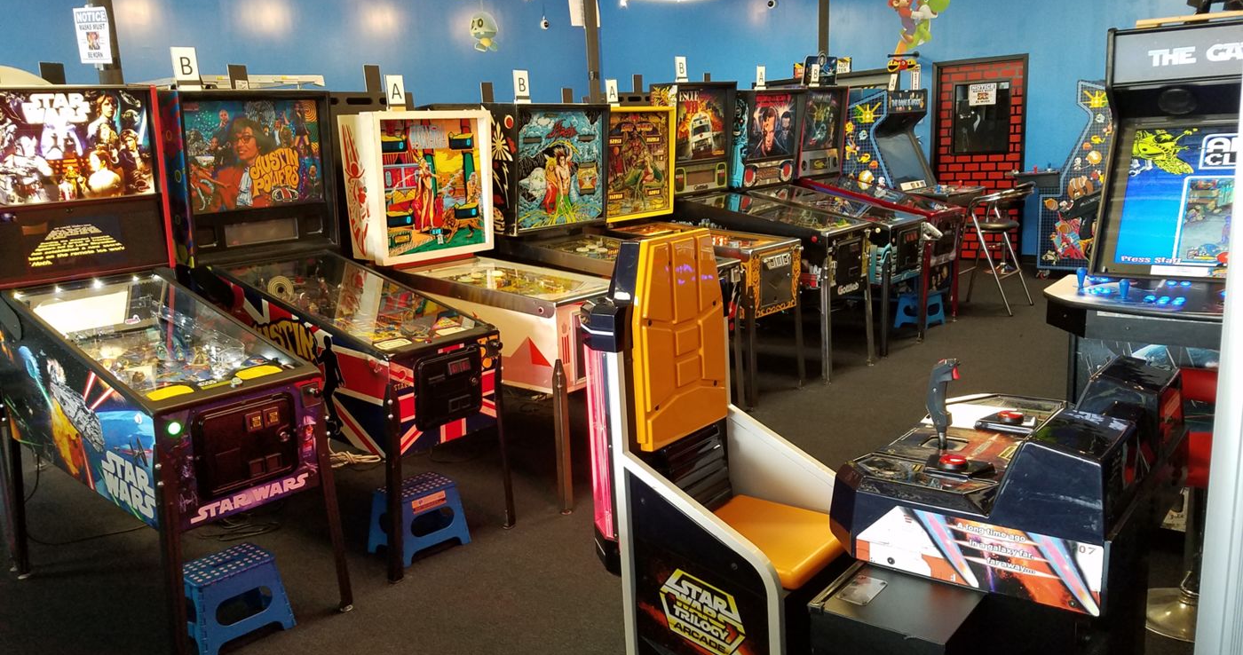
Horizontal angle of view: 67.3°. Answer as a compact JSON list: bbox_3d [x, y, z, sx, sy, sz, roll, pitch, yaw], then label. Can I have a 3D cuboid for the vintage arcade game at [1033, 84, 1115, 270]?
[{"bbox_3d":[4.555,-1.482,9.358,0.980,1.920,0.690,6,15,34],"label":"vintage arcade game"}]

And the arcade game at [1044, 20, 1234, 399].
[{"bbox_3d":[2.111,-0.083,3.292,1.050,1.940,1.030,7,15,37],"label":"arcade game"}]

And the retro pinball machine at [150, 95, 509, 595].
[{"bbox_3d":[-1.202,-0.062,3.991,1.400,1.890,0.720,7,15,38],"label":"retro pinball machine"}]

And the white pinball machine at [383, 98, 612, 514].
[{"bbox_3d":[-0.600,-0.171,4.554,1.310,1.770,0.715,7,14,38],"label":"white pinball machine"}]

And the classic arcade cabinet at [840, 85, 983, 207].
[{"bbox_3d":[2.597,-1.145,8.309,1.000,1.890,0.720,10,17,44],"label":"classic arcade cabinet"}]

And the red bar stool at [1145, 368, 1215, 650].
[{"bbox_3d":[1.880,0.523,3.019,0.420,0.890,0.440,6,15,36],"label":"red bar stool"}]

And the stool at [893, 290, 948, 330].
[{"bbox_3d":[2.396,-0.133,7.480,0.250,0.260,0.320,9,17,43],"label":"stool"}]

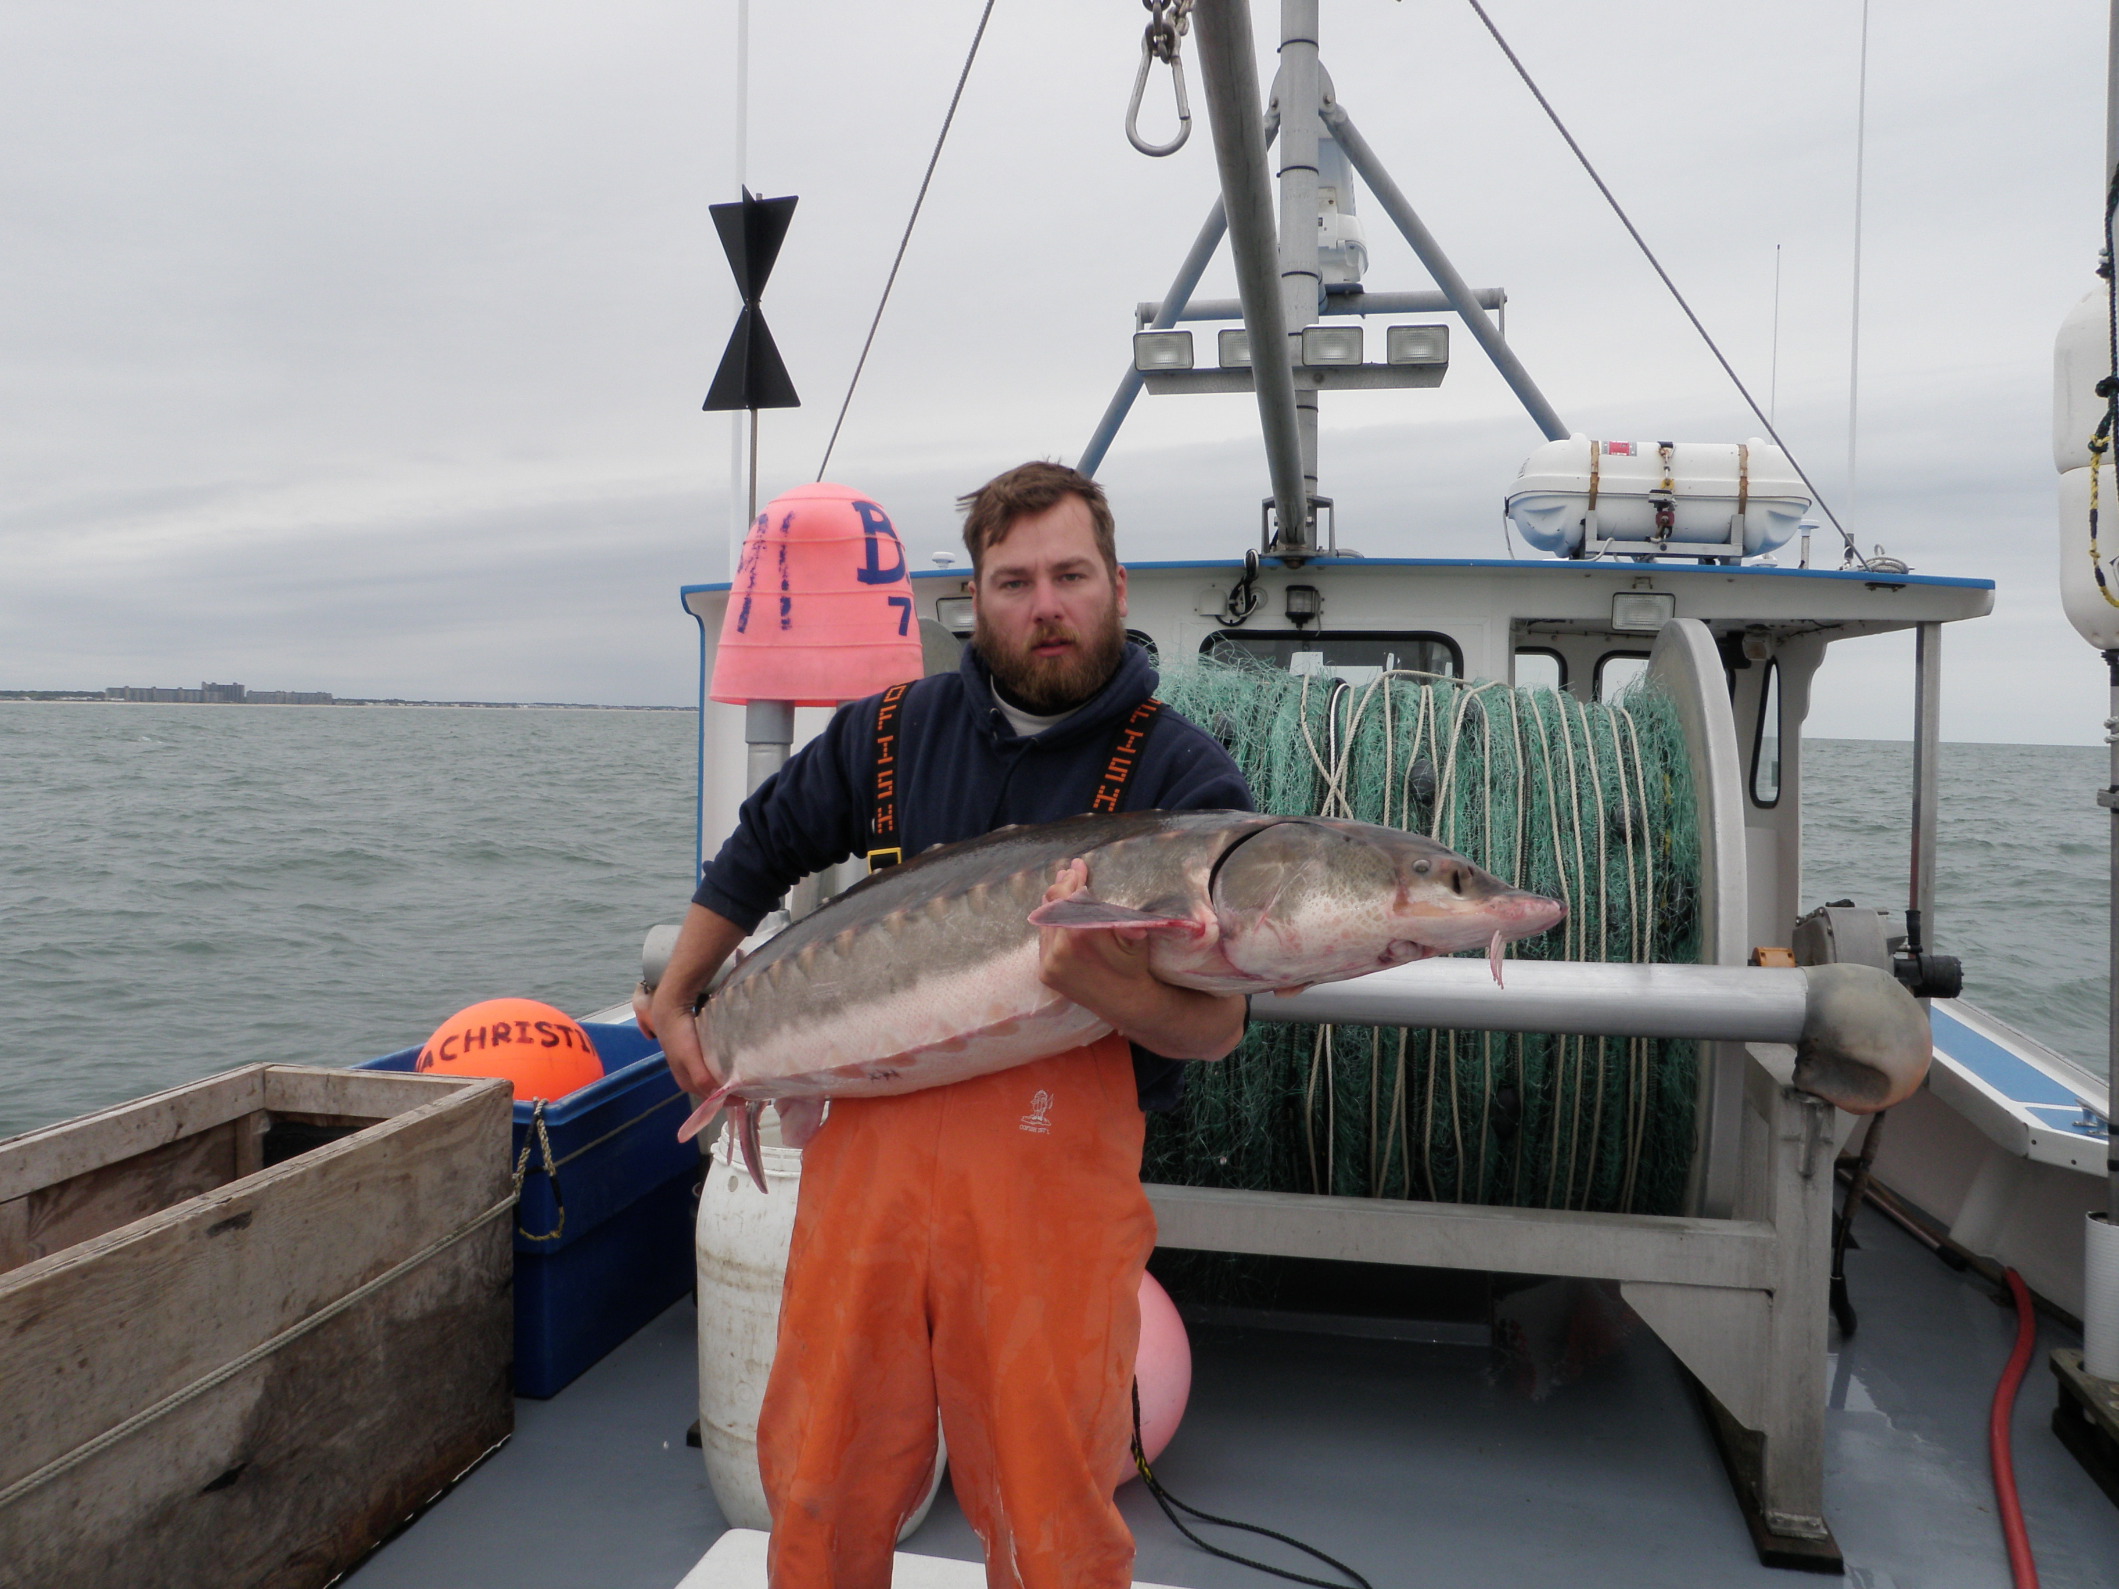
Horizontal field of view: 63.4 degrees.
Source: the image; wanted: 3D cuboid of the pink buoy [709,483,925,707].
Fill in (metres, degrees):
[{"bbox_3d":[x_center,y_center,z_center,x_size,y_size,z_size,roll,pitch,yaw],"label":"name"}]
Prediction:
[{"bbox_3d":[-0.538,-0.442,3.800,0.477,0.500,0.477,2,2,9],"label":"pink buoy"}]

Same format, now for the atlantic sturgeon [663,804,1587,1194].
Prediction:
[{"bbox_3d":[0.061,0.173,1.820,0.970,0.290,0.250,-8,-11,5],"label":"atlantic sturgeon"}]

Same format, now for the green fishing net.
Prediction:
[{"bbox_3d":[0.542,0.309,4.238,1.780,1.230,1.230,2,2,9],"label":"green fishing net"}]

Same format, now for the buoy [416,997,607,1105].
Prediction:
[{"bbox_3d":[-1.322,0.726,4.130,0.470,0.480,0.470,2,2,9],"label":"buoy"}]

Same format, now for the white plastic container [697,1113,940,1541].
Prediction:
[{"bbox_3d":[-0.458,0.996,3.294,0.485,0.735,0.485,2,2,9],"label":"white plastic container"}]

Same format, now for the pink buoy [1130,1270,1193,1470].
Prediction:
[{"bbox_3d":[0.015,1.131,3.381,0.480,0.480,0.480,2,2,9],"label":"pink buoy"}]

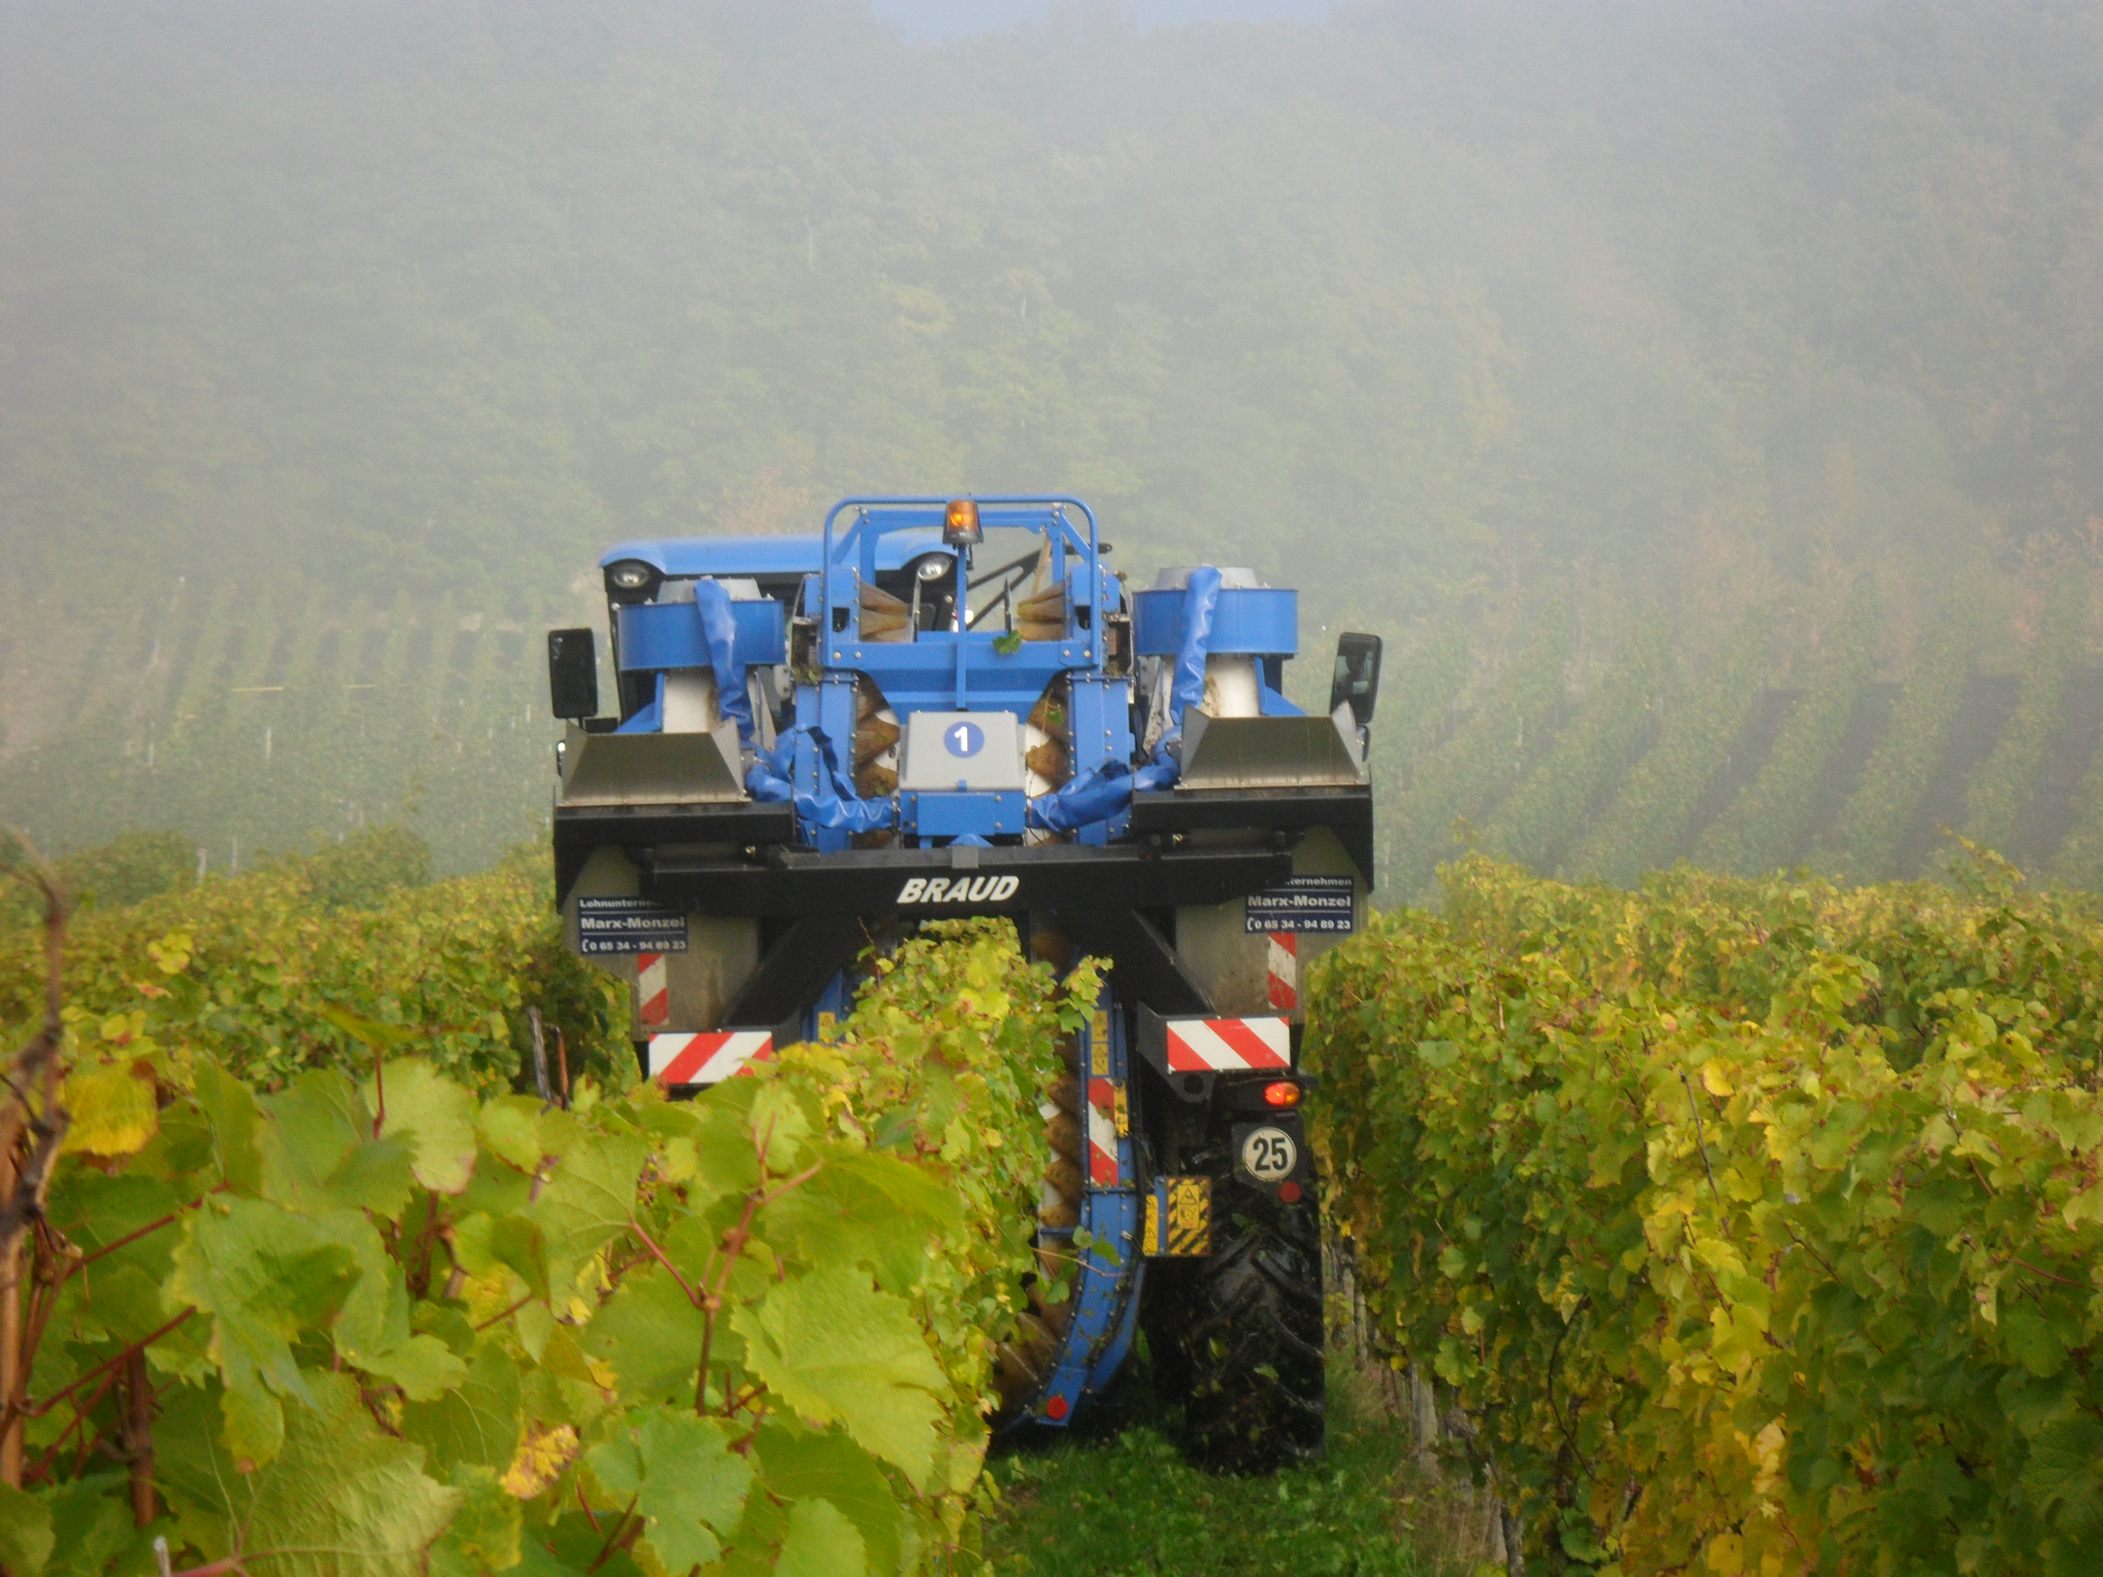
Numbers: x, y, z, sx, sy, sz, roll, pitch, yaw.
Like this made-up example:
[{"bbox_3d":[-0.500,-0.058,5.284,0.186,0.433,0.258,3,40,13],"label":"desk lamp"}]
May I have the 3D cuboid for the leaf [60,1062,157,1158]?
[{"bbox_3d":[-0.592,0.202,5.150,0.064,0.062,0.030,-1,1,-6],"label":"leaf"}]

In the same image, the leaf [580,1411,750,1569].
[{"bbox_3d":[-0.236,0.432,5.050,0.103,0.105,0.045,-1,1,-6],"label":"leaf"}]

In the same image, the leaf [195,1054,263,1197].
[{"bbox_3d":[-0.522,0.214,5.200,0.055,0.087,0.040,0,-1,30],"label":"leaf"}]

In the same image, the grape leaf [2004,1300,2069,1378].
[{"bbox_3d":[1.223,0.685,10.200,0.082,0.098,0.035,1,-1,0],"label":"grape leaf"}]

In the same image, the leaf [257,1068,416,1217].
[{"bbox_3d":[-0.453,0.225,5.200,0.101,0.095,0.045,1,-1,0],"label":"leaf"}]

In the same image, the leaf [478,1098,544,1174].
[{"bbox_3d":[-0.349,0.225,5.300,0.043,0.049,0.025,1,-1,0],"label":"leaf"}]

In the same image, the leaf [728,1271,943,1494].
[{"bbox_3d":[-0.129,0.359,5.000,0.131,0.136,0.055,1,-1,-5],"label":"leaf"}]

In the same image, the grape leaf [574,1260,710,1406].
[{"bbox_3d":[-0.261,0.356,5.300,0.090,0.100,0.040,1,-1,0],"label":"grape leaf"}]

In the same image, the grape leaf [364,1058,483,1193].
[{"bbox_3d":[-0.406,0.219,5.300,0.074,0.088,0.035,1,-1,0],"label":"grape leaf"}]

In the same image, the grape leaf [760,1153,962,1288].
[{"bbox_3d":[-0.124,0.282,5.300,0.130,0.095,0.060,-1,1,-6],"label":"grape leaf"}]

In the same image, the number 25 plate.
[{"bbox_3d":[0.802,1.346,30.100,0.200,0.200,0.015,1,-1,0],"label":"number 25 plate"}]

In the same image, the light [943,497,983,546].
[{"bbox_3d":[-0.333,-1.004,30.900,0.152,0.177,0.152,-1,1,0],"label":"light"}]

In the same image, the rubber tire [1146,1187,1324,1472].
[{"bbox_3d":[0.763,1.953,31.100,0.520,1.310,1.310,-1,1,0],"label":"rubber tire"}]

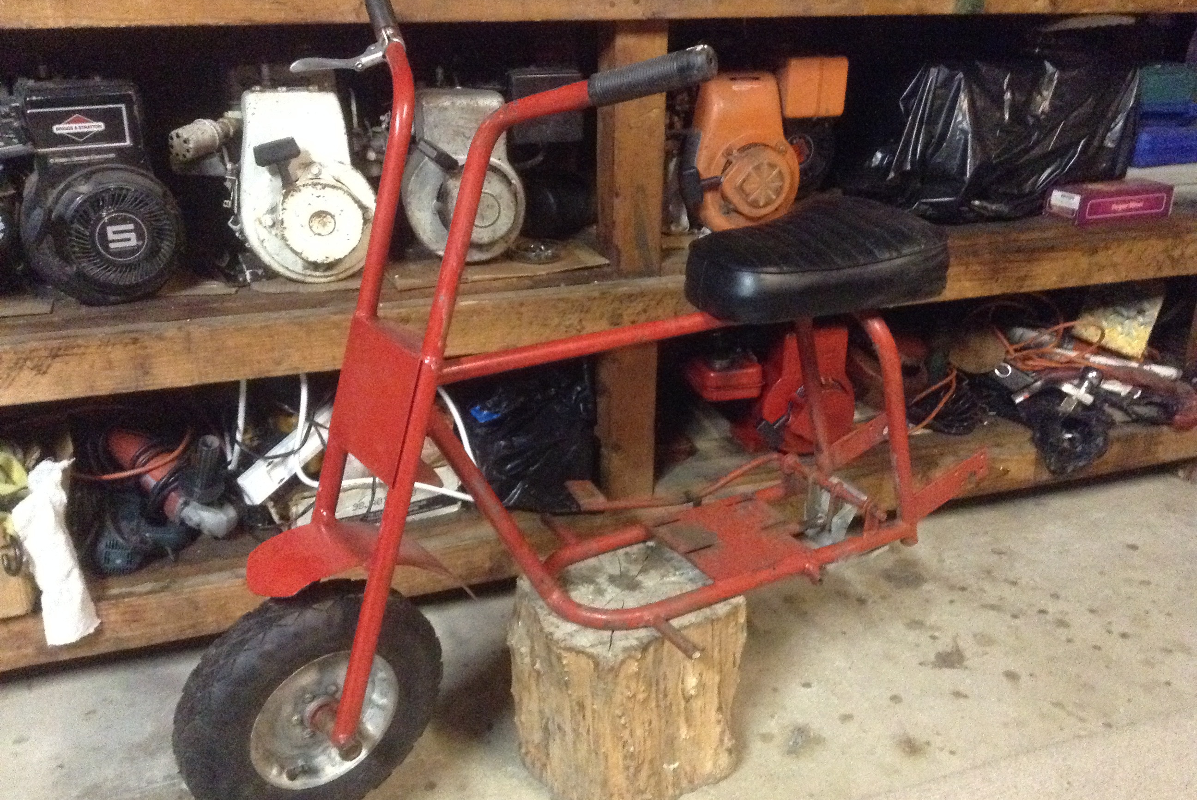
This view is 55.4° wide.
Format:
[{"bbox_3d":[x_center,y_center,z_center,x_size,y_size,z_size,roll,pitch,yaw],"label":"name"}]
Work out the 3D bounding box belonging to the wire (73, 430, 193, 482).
[{"bbox_3d":[-0.762,0.095,1.873,0.172,0.081,0.083,-7,23,-19],"label":"wire"}]

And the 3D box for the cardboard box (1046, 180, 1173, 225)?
[{"bbox_3d":[1.039,-0.405,2.320,0.253,0.063,0.102,-9,24,-23],"label":"cardboard box"}]

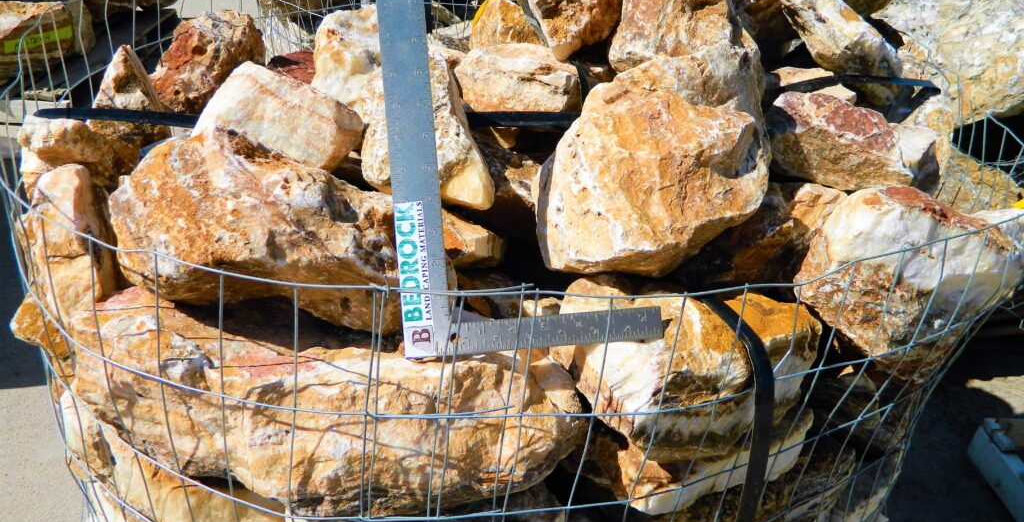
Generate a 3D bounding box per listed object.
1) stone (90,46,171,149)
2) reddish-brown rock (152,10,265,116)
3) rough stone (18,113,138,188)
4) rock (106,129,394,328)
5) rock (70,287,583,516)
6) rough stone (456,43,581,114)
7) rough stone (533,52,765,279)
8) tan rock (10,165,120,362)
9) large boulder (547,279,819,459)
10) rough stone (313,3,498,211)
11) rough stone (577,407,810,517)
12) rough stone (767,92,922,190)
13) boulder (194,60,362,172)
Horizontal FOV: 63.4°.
[{"bbox_3d":[-0.386,-0.168,0.840,0.068,0.096,0.080,-8,31,-22],"label":"stone"},{"bbox_3d":[-0.328,-0.215,0.900,0.115,0.108,0.110,4,33,0],"label":"reddish-brown rock"},{"bbox_3d":[-0.412,-0.101,0.790,0.100,0.070,0.090,4,33,0],"label":"rough stone"},{"bbox_3d":[-0.203,-0.031,0.710,0.236,0.129,0.180,7,29,4],"label":"rock"},{"bbox_3d":[-0.146,0.112,0.705,0.412,0.119,0.190,5,29,0],"label":"rock"},{"bbox_3d":[0.005,-0.195,0.890,0.137,0.065,0.085,4,33,0],"label":"rough stone"},{"bbox_3d":[0.127,-0.092,0.790,0.202,0.177,0.180,5,29,0],"label":"rough stone"},{"bbox_3d":[-0.373,0.005,0.700,0.085,0.165,0.090,4,33,0],"label":"tan rock"},{"bbox_3d":[0.146,0.088,0.705,0.215,0.125,0.150,-4,33,-12],"label":"large boulder"},{"bbox_3d":[-0.095,-0.135,0.745,0.158,0.174,0.120,4,33,0],"label":"rough stone"},{"bbox_3d":[0.154,0.133,0.789,0.210,0.082,0.150,-7,32,-15],"label":"rough stone"},{"bbox_3d":[0.361,-0.134,0.910,0.152,0.077,0.120,12,30,13],"label":"rough stone"},{"bbox_3d":[-0.220,-0.139,0.790,0.142,0.080,0.110,12,30,13],"label":"boulder"}]

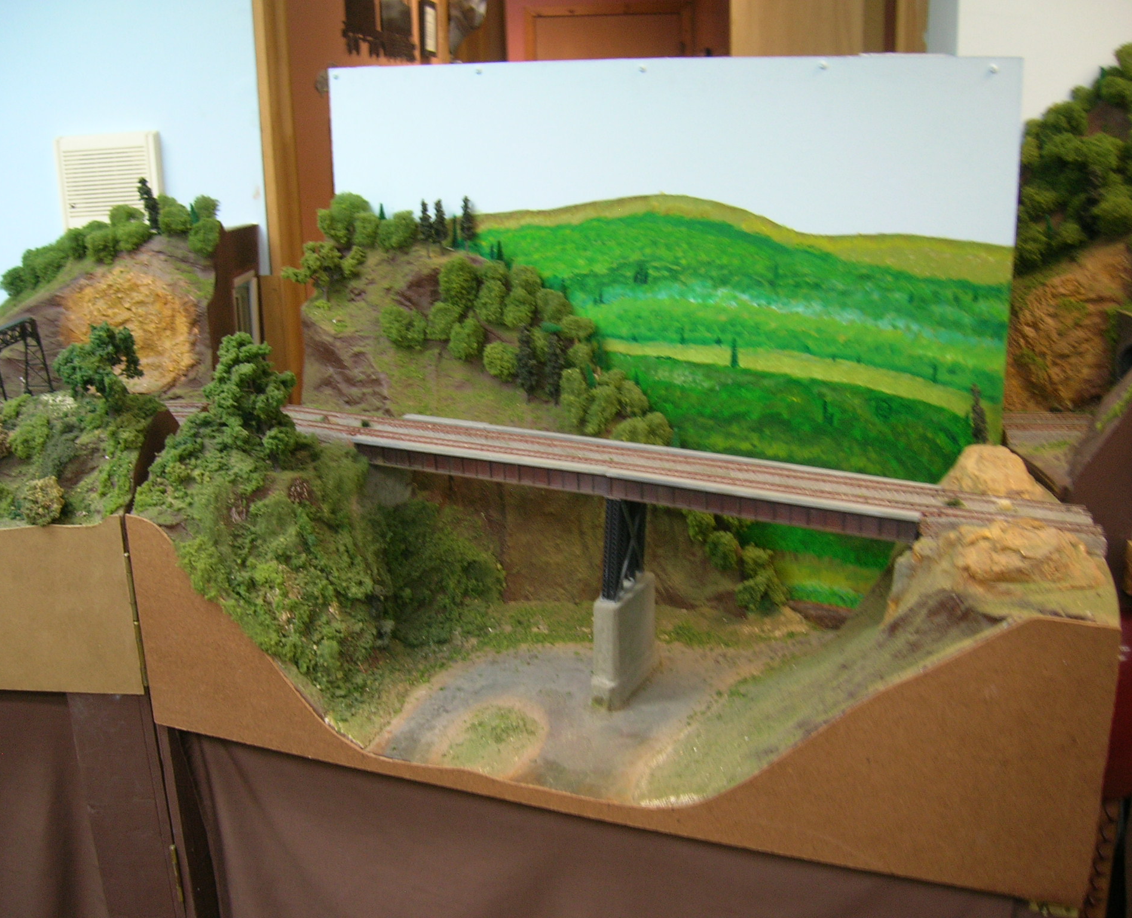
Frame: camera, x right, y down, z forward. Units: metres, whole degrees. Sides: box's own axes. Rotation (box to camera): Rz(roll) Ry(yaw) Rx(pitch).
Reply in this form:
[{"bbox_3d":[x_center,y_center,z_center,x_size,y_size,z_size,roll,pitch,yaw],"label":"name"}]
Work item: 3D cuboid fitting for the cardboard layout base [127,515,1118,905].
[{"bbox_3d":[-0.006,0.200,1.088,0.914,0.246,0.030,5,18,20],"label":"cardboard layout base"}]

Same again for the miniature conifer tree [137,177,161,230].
[{"bbox_3d":[-0.574,-0.350,1.655,0.030,0.072,0.030,-1,15,0],"label":"miniature conifer tree"}]

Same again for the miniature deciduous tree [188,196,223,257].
[{"bbox_3d":[-0.480,-0.310,1.600,0.045,0.082,0.043,-1,15,0],"label":"miniature deciduous tree"}]

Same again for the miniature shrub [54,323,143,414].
[{"bbox_3d":[-0.514,-0.099,1.320,0.099,0.094,0.082,0,17,3],"label":"miniature shrub"}]

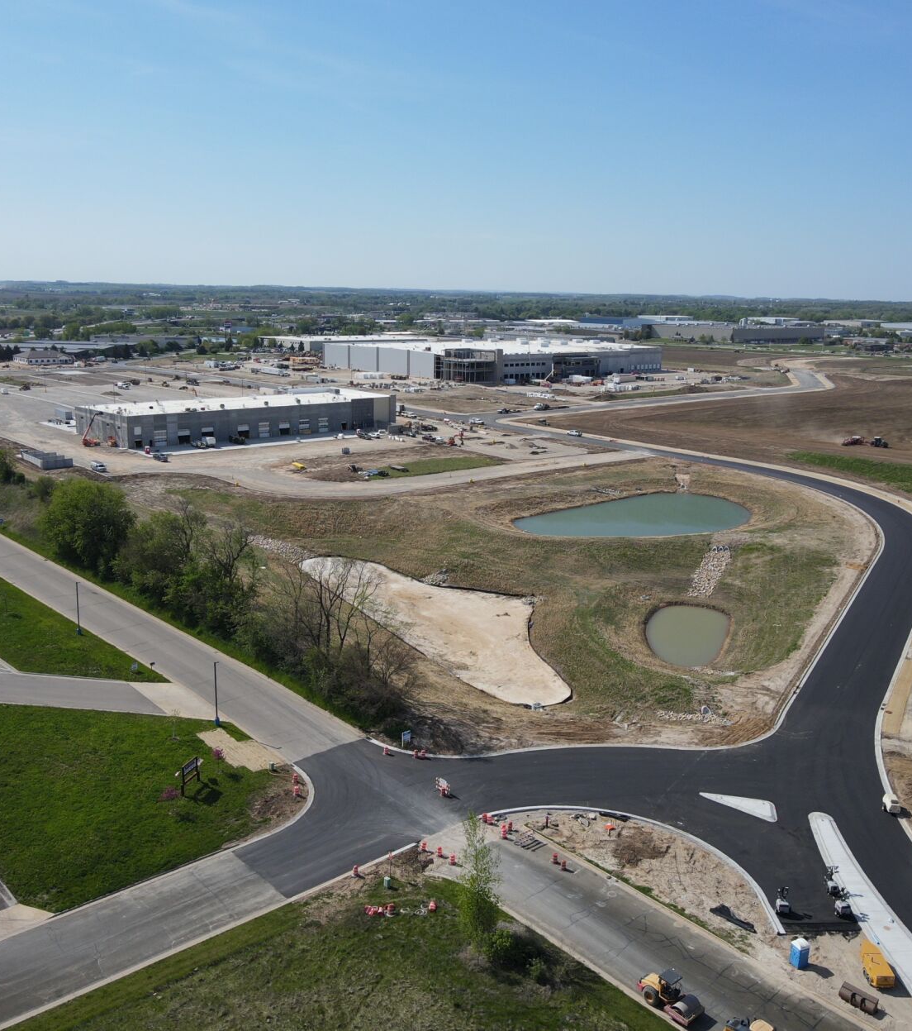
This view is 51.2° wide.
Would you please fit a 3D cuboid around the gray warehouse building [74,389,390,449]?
[{"bbox_3d":[-87.498,-41.045,389.634,117.560,11.460,45.440,-11,18,-41],"label":"gray warehouse building"}]

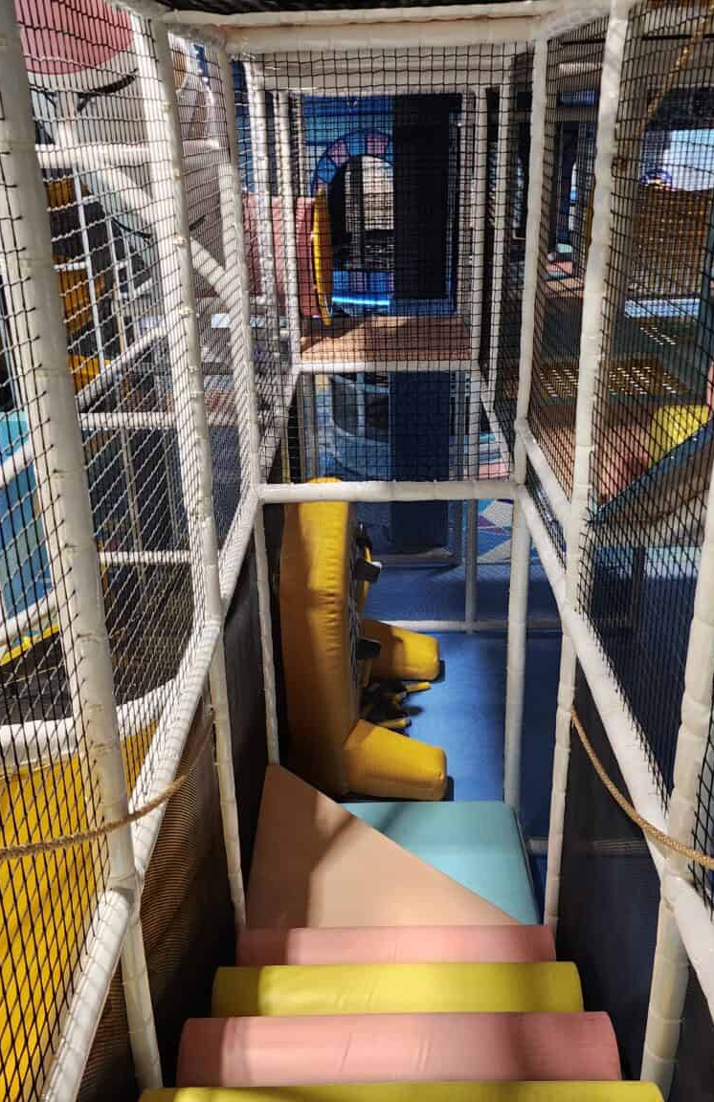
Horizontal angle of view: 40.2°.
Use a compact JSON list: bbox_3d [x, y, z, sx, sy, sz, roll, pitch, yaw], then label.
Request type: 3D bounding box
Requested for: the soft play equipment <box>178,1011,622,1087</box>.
[{"bbox_3d":[0.107,1.418,2.595,1.150,0.240,0.390,-1,22,2],"label":"soft play equipment"}]

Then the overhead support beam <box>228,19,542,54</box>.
[{"bbox_3d":[0.090,-1.973,3.746,1.200,0.088,0.088,-1,22,2],"label":"overhead support beam"}]

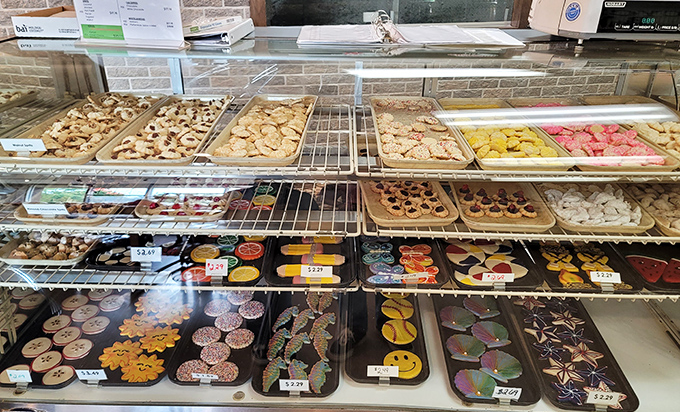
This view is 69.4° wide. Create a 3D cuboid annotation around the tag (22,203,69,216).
[{"bbox_3d":[-0.702,0.009,1.175,0.101,0.034,0.003,1,40,1],"label":"tag"}]

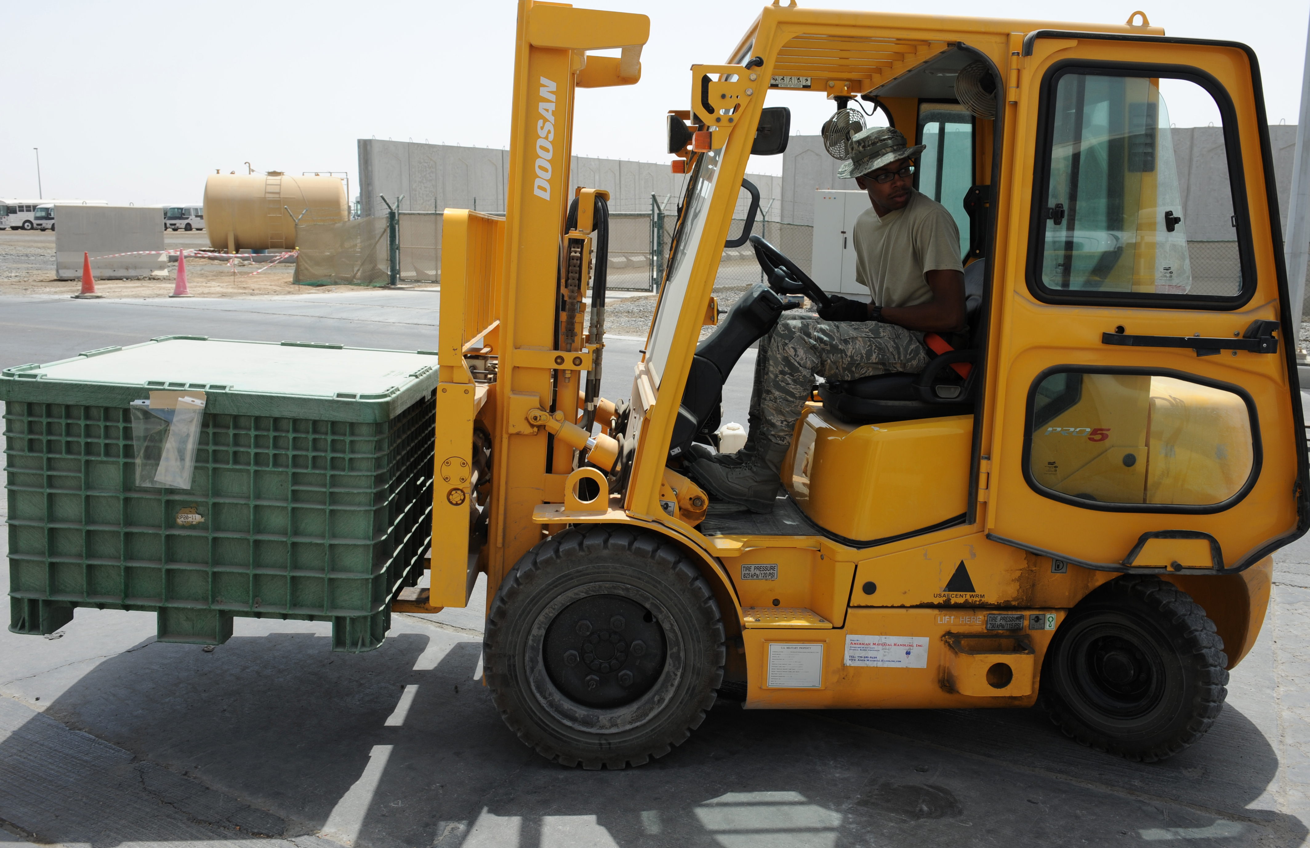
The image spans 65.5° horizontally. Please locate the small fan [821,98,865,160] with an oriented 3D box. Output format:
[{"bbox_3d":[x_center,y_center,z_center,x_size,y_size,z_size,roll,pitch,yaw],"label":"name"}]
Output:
[{"bbox_3d":[0.679,-1.074,3.713,0.198,0.230,0.115,-6,13,-34],"label":"small fan"}]

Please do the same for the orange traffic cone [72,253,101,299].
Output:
[{"bbox_3d":[-11.481,-3.011,20.600,0.490,0.920,0.490,-5,12,-29],"label":"orange traffic cone"}]

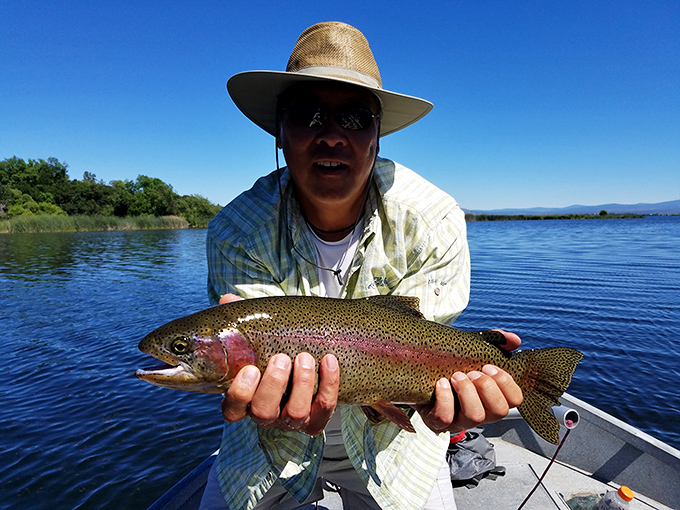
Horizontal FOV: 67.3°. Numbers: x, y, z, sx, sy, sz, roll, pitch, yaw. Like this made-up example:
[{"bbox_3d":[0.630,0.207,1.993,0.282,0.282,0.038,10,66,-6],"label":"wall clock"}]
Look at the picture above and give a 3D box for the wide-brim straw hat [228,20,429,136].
[{"bbox_3d":[-0.011,-0.298,0.862,0.345,0.145,0.370,5,-2,-6],"label":"wide-brim straw hat"}]

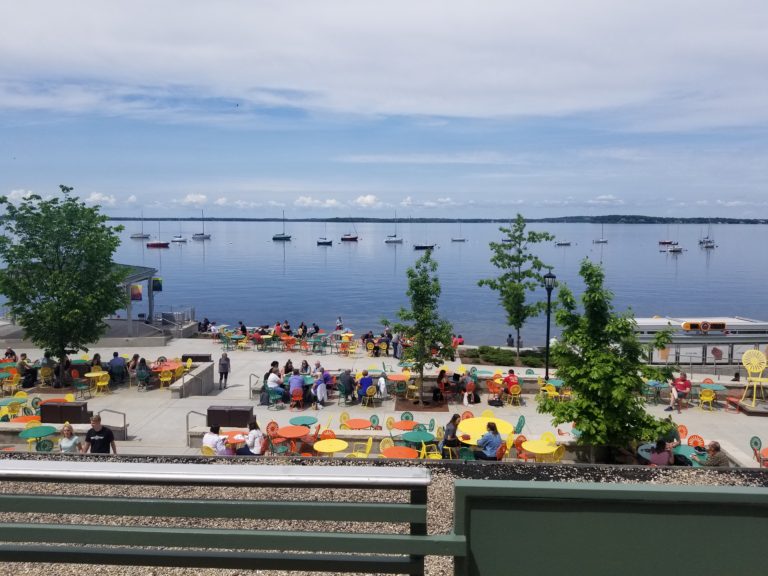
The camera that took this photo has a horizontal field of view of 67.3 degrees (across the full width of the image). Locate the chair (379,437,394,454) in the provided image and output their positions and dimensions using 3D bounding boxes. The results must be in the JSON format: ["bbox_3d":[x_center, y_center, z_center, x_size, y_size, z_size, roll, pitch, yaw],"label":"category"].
[{"bbox_3d":[0.216,4.355,14.749,0.540,0.870,0.600,-4,8,-30],"label":"chair"}]

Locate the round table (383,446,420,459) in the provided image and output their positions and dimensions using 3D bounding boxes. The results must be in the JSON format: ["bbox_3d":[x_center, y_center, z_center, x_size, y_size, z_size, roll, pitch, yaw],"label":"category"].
[{"bbox_3d":[0.428,4.650,15.031,0.914,0.730,0.914,0,7,0],"label":"round table"}]

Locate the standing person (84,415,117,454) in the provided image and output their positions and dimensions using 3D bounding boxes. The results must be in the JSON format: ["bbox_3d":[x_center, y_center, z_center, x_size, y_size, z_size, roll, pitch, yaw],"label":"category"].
[{"bbox_3d":[-5.924,3.520,12.003,0.520,1.800,0.330,-1,7,-7],"label":"standing person"}]

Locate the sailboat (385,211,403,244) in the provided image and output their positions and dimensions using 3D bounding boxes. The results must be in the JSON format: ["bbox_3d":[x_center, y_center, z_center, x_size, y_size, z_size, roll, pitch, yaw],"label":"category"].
[{"bbox_3d":[3.937,-24.868,233.689,7.800,13.600,2.600,-2,7,-22],"label":"sailboat"}]

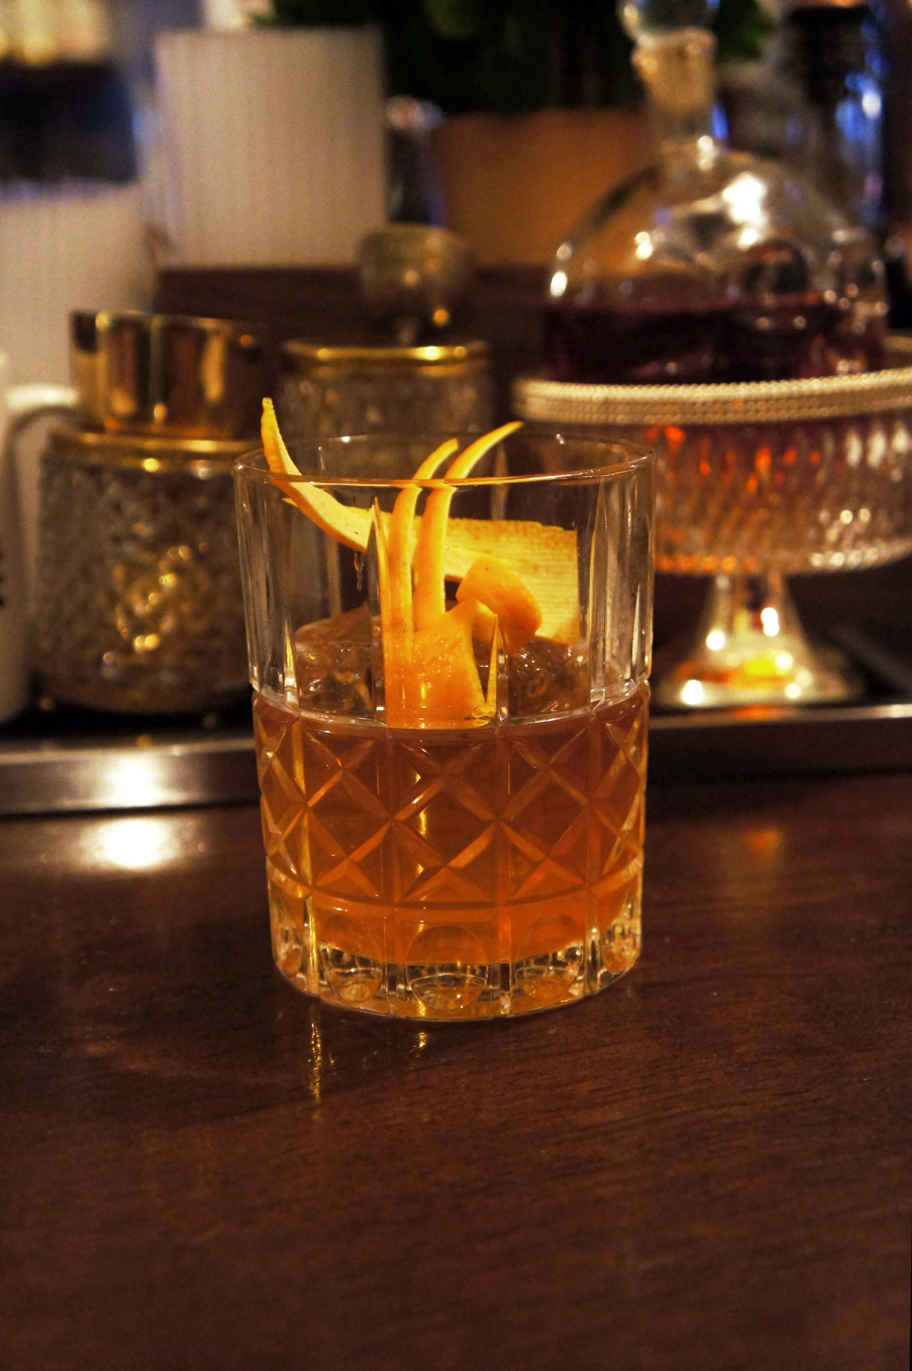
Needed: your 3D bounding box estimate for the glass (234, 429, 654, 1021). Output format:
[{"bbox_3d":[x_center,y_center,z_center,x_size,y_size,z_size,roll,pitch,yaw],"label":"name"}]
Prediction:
[{"bbox_3d":[-0.001,0.004,0.339,0.083,0.104,0.083,-1,15,0],"label":"glass"}]

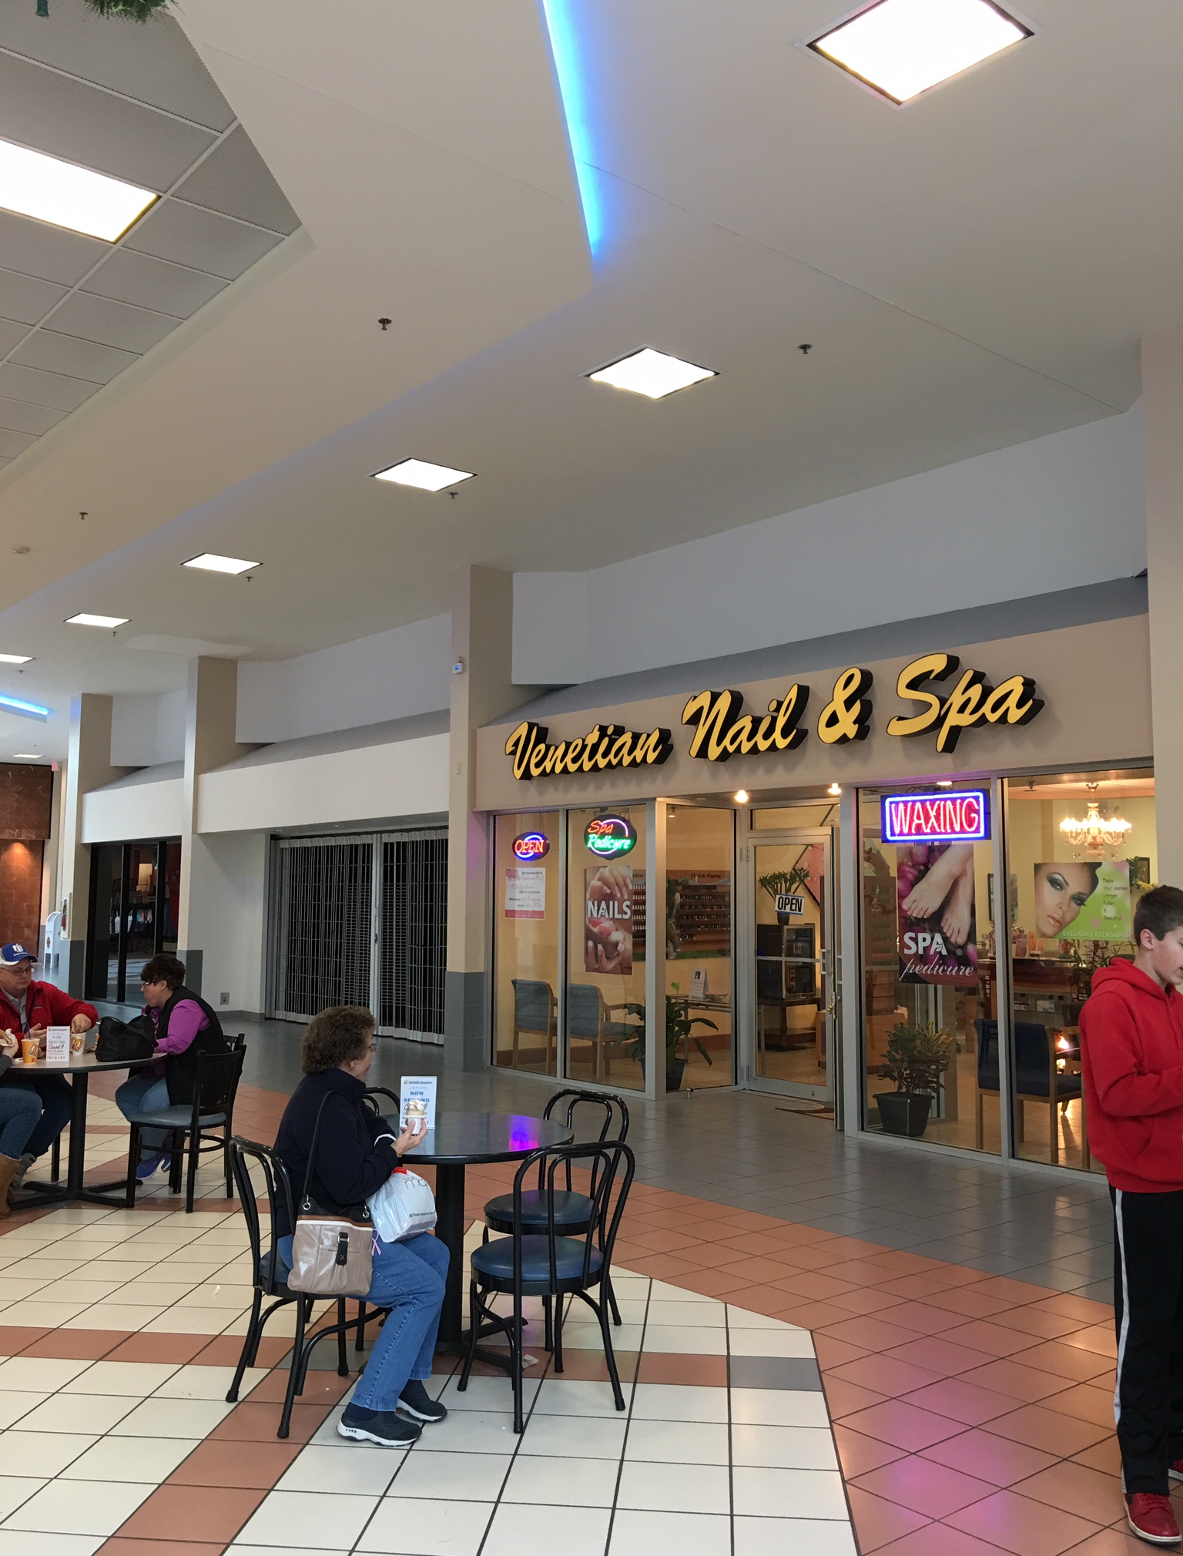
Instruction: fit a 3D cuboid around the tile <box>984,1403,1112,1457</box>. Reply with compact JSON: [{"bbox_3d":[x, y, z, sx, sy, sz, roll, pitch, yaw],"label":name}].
[{"bbox_3d":[1.383,1.988,4.014,0.298,0.012,0.298,5,-7,-39],"label":"tile"}]

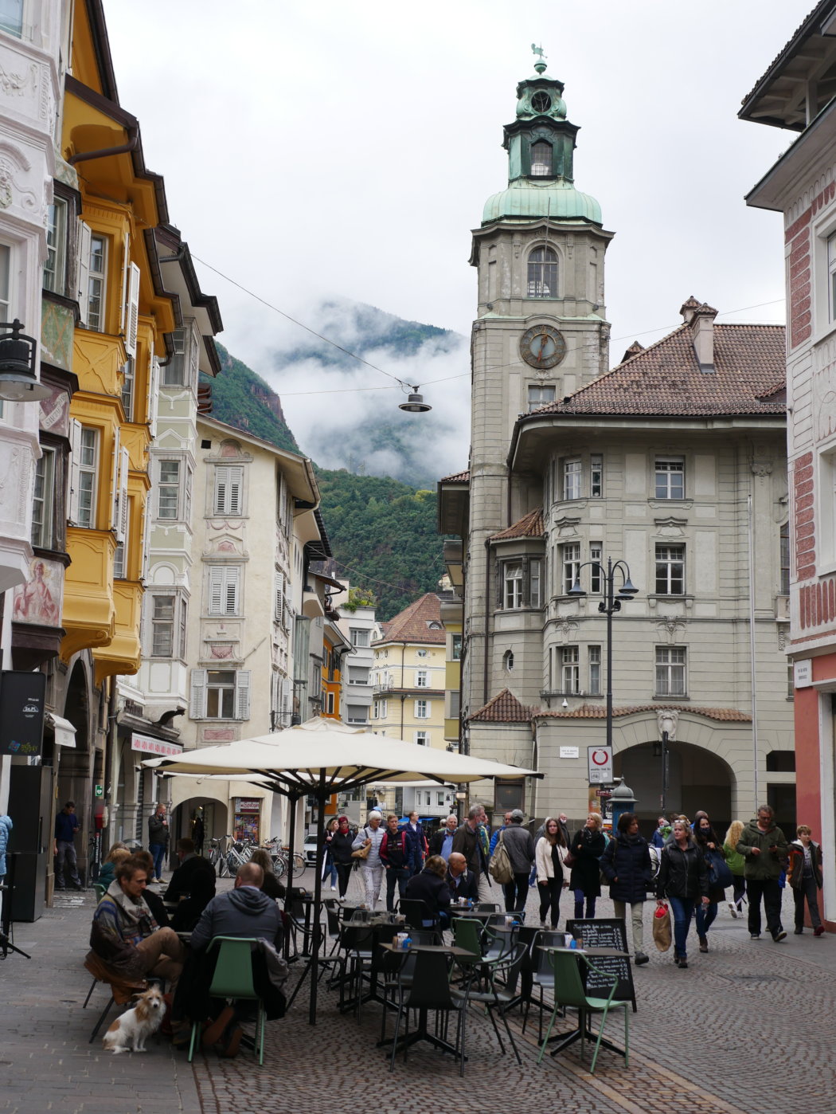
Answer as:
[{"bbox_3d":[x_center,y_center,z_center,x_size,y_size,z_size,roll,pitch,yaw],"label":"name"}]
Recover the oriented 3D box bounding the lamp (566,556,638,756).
[{"bbox_3d":[4.503,4.004,39.000,1.750,8.060,1.800,1,-9,0],"label":"lamp"}]

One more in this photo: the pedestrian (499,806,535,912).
[{"bbox_3d":[1.517,4.741,24.600,0.520,1.760,0.380,0,-9,7],"label":"pedestrian"}]

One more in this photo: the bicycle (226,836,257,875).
[{"bbox_3d":[-4.616,7.913,42.475,0.600,1.070,1.720,-3,-10,24],"label":"bicycle"}]

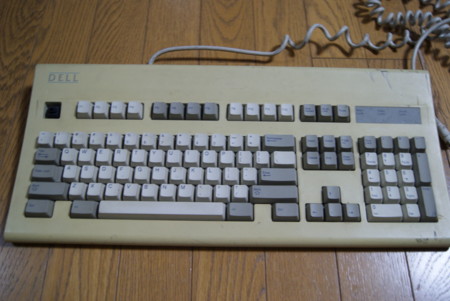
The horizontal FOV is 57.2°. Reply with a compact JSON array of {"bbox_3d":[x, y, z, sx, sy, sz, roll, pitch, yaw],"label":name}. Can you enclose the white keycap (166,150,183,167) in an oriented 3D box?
[{"bbox_3d":[-0.056,0.009,0.449,0.018,0.009,0.018,1,69,-1],"label":"white keycap"}]

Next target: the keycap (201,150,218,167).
[{"bbox_3d":[-0.017,0.008,0.448,0.018,0.010,0.018,1,69,0],"label":"keycap"}]

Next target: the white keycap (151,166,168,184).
[{"bbox_3d":[-0.070,0.026,0.443,0.018,0.009,0.018,1,69,-1],"label":"white keycap"}]

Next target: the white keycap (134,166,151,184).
[{"bbox_3d":[-0.088,0.027,0.442,0.018,0.008,0.018,1,69,-1],"label":"white keycap"}]

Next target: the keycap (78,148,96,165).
[{"bbox_3d":[-0.151,0.007,0.449,0.018,0.009,0.018,1,69,-1],"label":"keycap"}]

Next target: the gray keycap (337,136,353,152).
[{"bbox_3d":[0.133,-0.007,0.459,0.018,0.011,0.018,1,69,-1],"label":"gray keycap"}]

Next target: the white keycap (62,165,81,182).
[{"bbox_3d":[-0.166,0.024,0.442,0.018,0.009,0.018,1,69,-1],"label":"white keycap"}]

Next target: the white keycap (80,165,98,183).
[{"bbox_3d":[-0.145,0.025,0.439,0.018,0.009,0.018,1,69,-1],"label":"white keycap"}]

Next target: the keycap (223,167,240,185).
[{"bbox_3d":[0.006,0.028,0.443,0.018,0.009,0.018,1,69,-1],"label":"keycap"}]

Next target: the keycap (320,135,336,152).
[{"bbox_3d":[0.113,-0.009,0.455,0.018,0.010,0.018,1,69,0],"label":"keycap"}]

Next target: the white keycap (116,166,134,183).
[{"bbox_3d":[-0.108,0.026,0.442,0.018,0.009,0.018,1,70,-1],"label":"white keycap"}]

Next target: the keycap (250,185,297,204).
[{"bbox_3d":[0.051,0.046,0.436,0.052,0.009,0.018,1,69,-1],"label":"keycap"}]

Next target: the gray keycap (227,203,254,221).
[{"bbox_3d":[0.015,0.063,0.430,0.028,0.009,0.018,1,69,-1],"label":"gray keycap"}]

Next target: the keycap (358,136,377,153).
[{"bbox_3d":[0.158,-0.008,0.455,0.018,0.010,0.018,1,69,0],"label":"keycap"}]

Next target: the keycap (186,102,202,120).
[{"bbox_3d":[-0.035,-0.044,0.471,0.018,0.010,0.018,1,69,-1],"label":"keycap"}]

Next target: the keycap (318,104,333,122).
[{"bbox_3d":[0.115,-0.043,0.468,0.018,0.010,0.018,1,69,-1],"label":"keycap"}]

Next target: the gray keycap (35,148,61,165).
[{"bbox_3d":[-0.191,0.007,0.445,0.028,0.009,0.018,1,69,-1],"label":"gray keycap"}]

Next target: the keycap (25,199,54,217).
[{"bbox_3d":[-0.193,0.060,0.428,0.028,0.010,0.018,1,69,-1],"label":"keycap"}]

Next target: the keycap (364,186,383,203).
[{"bbox_3d":[0.159,0.047,0.438,0.018,0.009,0.018,1,70,-1],"label":"keycap"}]

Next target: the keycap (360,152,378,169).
[{"bbox_3d":[0.159,0.012,0.451,0.018,0.009,0.018,1,69,-1],"label":"keycap"}]

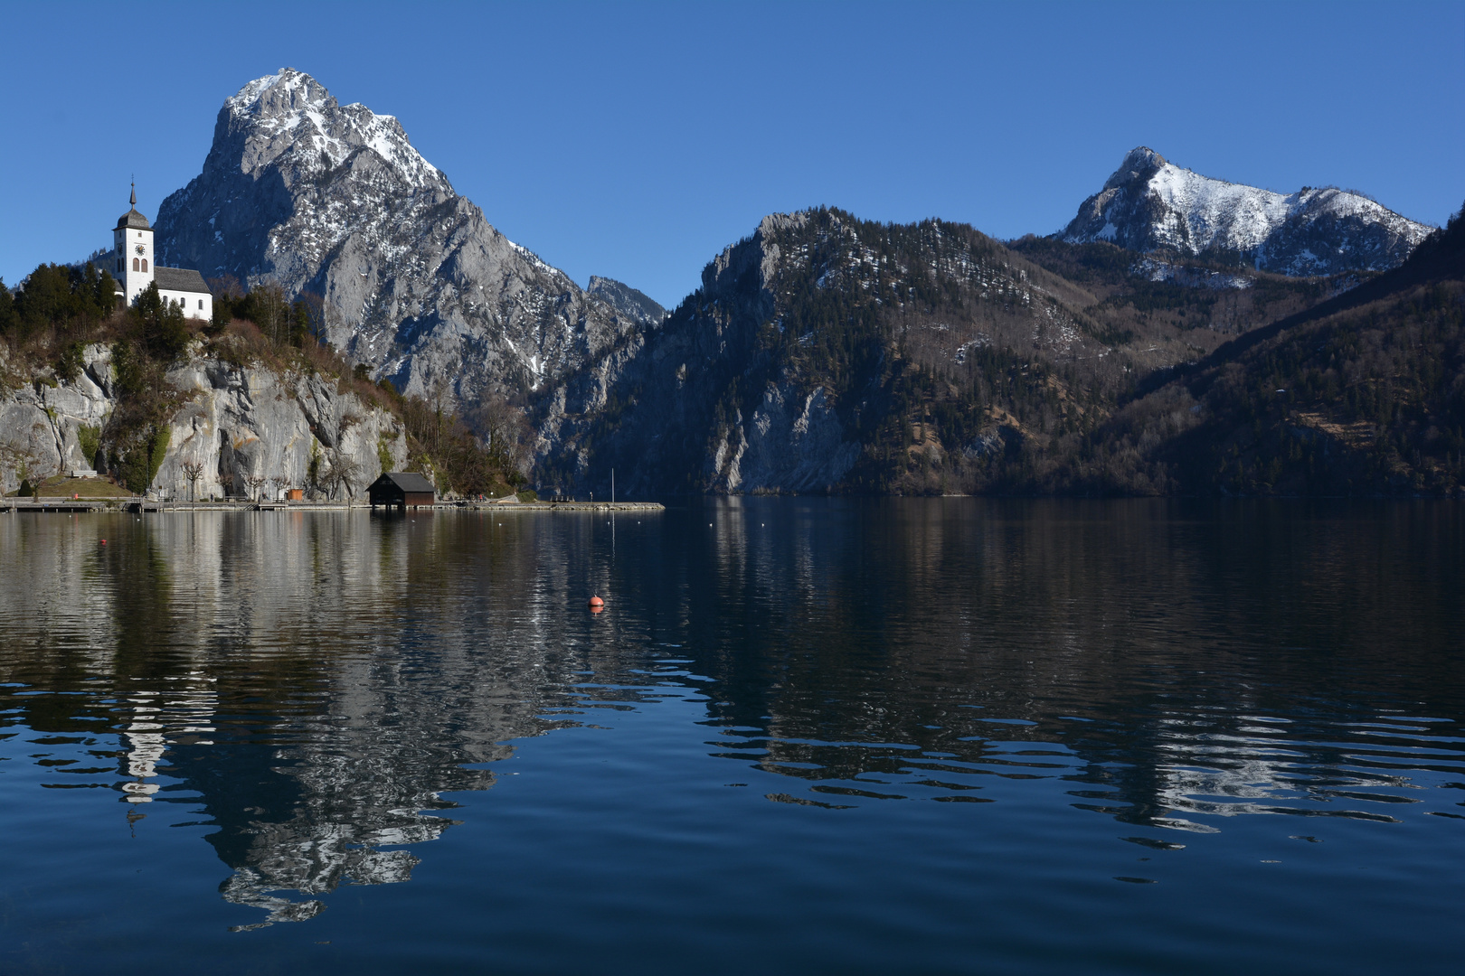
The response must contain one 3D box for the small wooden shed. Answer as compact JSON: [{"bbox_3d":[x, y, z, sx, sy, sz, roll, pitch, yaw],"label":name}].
[{"bbox_3d":[-64.419,0.557,285.000,9.200,7.000,10.200,0,0,25],"label":"small wooden shed"}]

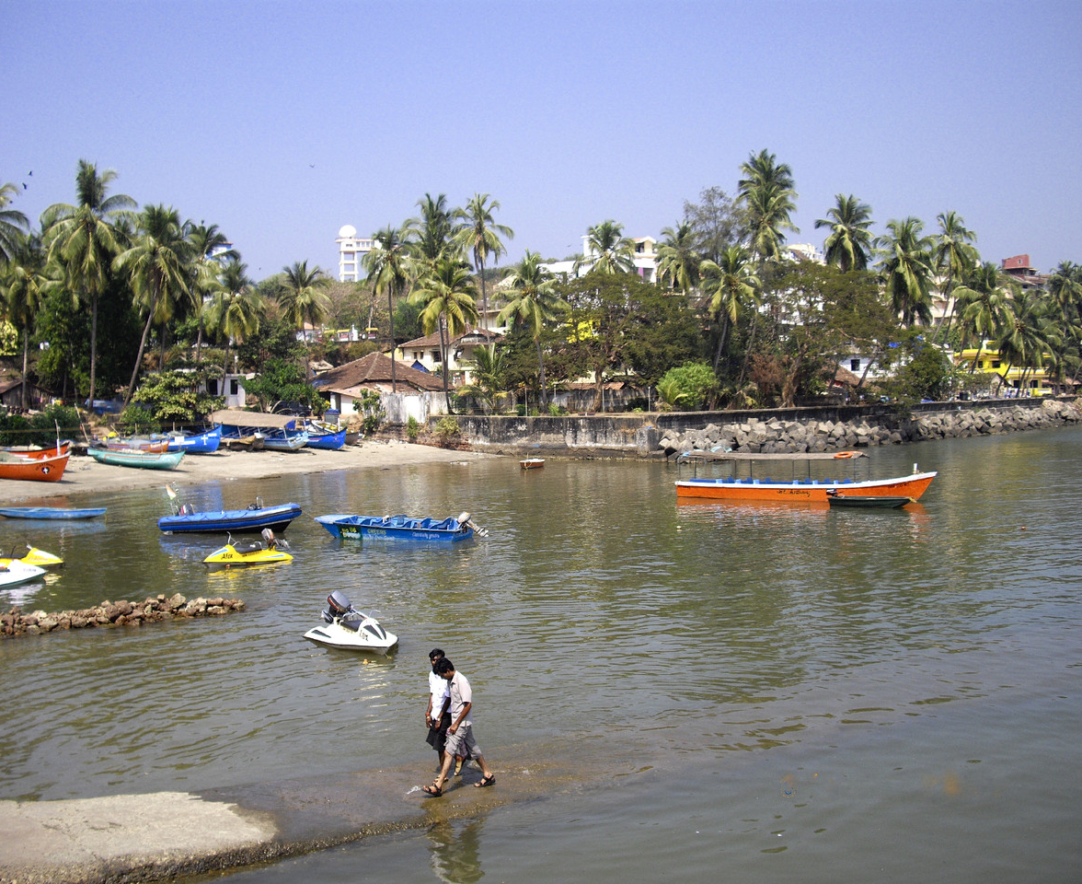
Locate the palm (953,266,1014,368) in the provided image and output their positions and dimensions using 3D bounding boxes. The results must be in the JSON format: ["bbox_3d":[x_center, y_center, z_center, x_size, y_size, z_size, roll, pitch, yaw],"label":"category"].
[{"bbox_3d":[40.204,-10.072,117.640,5.200,12.520,5.200,1,3,19],"label":"palm"}]

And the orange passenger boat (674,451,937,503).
[{"bbox_3d":[10.638,1.480,52.352,10.300,2.250,2.200,1,3,19],"label":"orange passenger boat"}]

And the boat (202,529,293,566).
[{"bbox_3d":[-7.939,2.850,34.992,2.300,0.950,0.950,-1,3,-24],"label":"boat"}]

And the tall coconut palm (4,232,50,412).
[{"bbox_3d":[-37.371,-8.796,93.666,4.400,12.650,4.400,0,3,0],"label":"tall coconut palm"}]

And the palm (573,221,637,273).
[{"bbox_3d":[5.432,-11.145,109.564,5.300,15.260,5.300,0,3,0],"label":"palm"}]

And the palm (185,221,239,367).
[{"bbox_3d":[-28.016,-11.244,109.570,4.700,14.760,4.700,-1,3,-14],"label":"palm"}]

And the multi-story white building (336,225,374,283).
[{"bbox_3d":[-49.630,-48.730,347.908,11.000,20.000,8.000,0,3,-8],"label":"multi-story white building"}]

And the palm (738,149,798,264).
[{"bbox_3d":[18.020,-13.140,104.000,5.200,20.720,5.200,0,3,0],"label":"palm"}]

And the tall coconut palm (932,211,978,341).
[{"bbox_3d":[38.793,-13.012,121.481,5.200,17.320,5.200,0,3,0],"label":"tall coconut palm"}]

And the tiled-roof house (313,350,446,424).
[{"bbox_3d":[-11.856,-4.429,95.899,10.200,4.600,8.500,0,3,-7],"label":"tiled-roof house"}]

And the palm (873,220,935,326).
[{"bbox_3d":[37.200,-13.480,132.000,6.000,19.160,6.000,0,3,0],"label":"palm"}]

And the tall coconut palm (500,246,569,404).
[{"bbox_3d":[-0.660,-8.320,97.000,5.300,12.290,5.300,0,3,0],"label":"tall coconut palm"}]

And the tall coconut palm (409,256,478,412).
[{"bbox_3d":[-6.344,-6.949,84.756,4.500,10.220,4.500,0,3,-4],"label":"tall coconut palm"}]

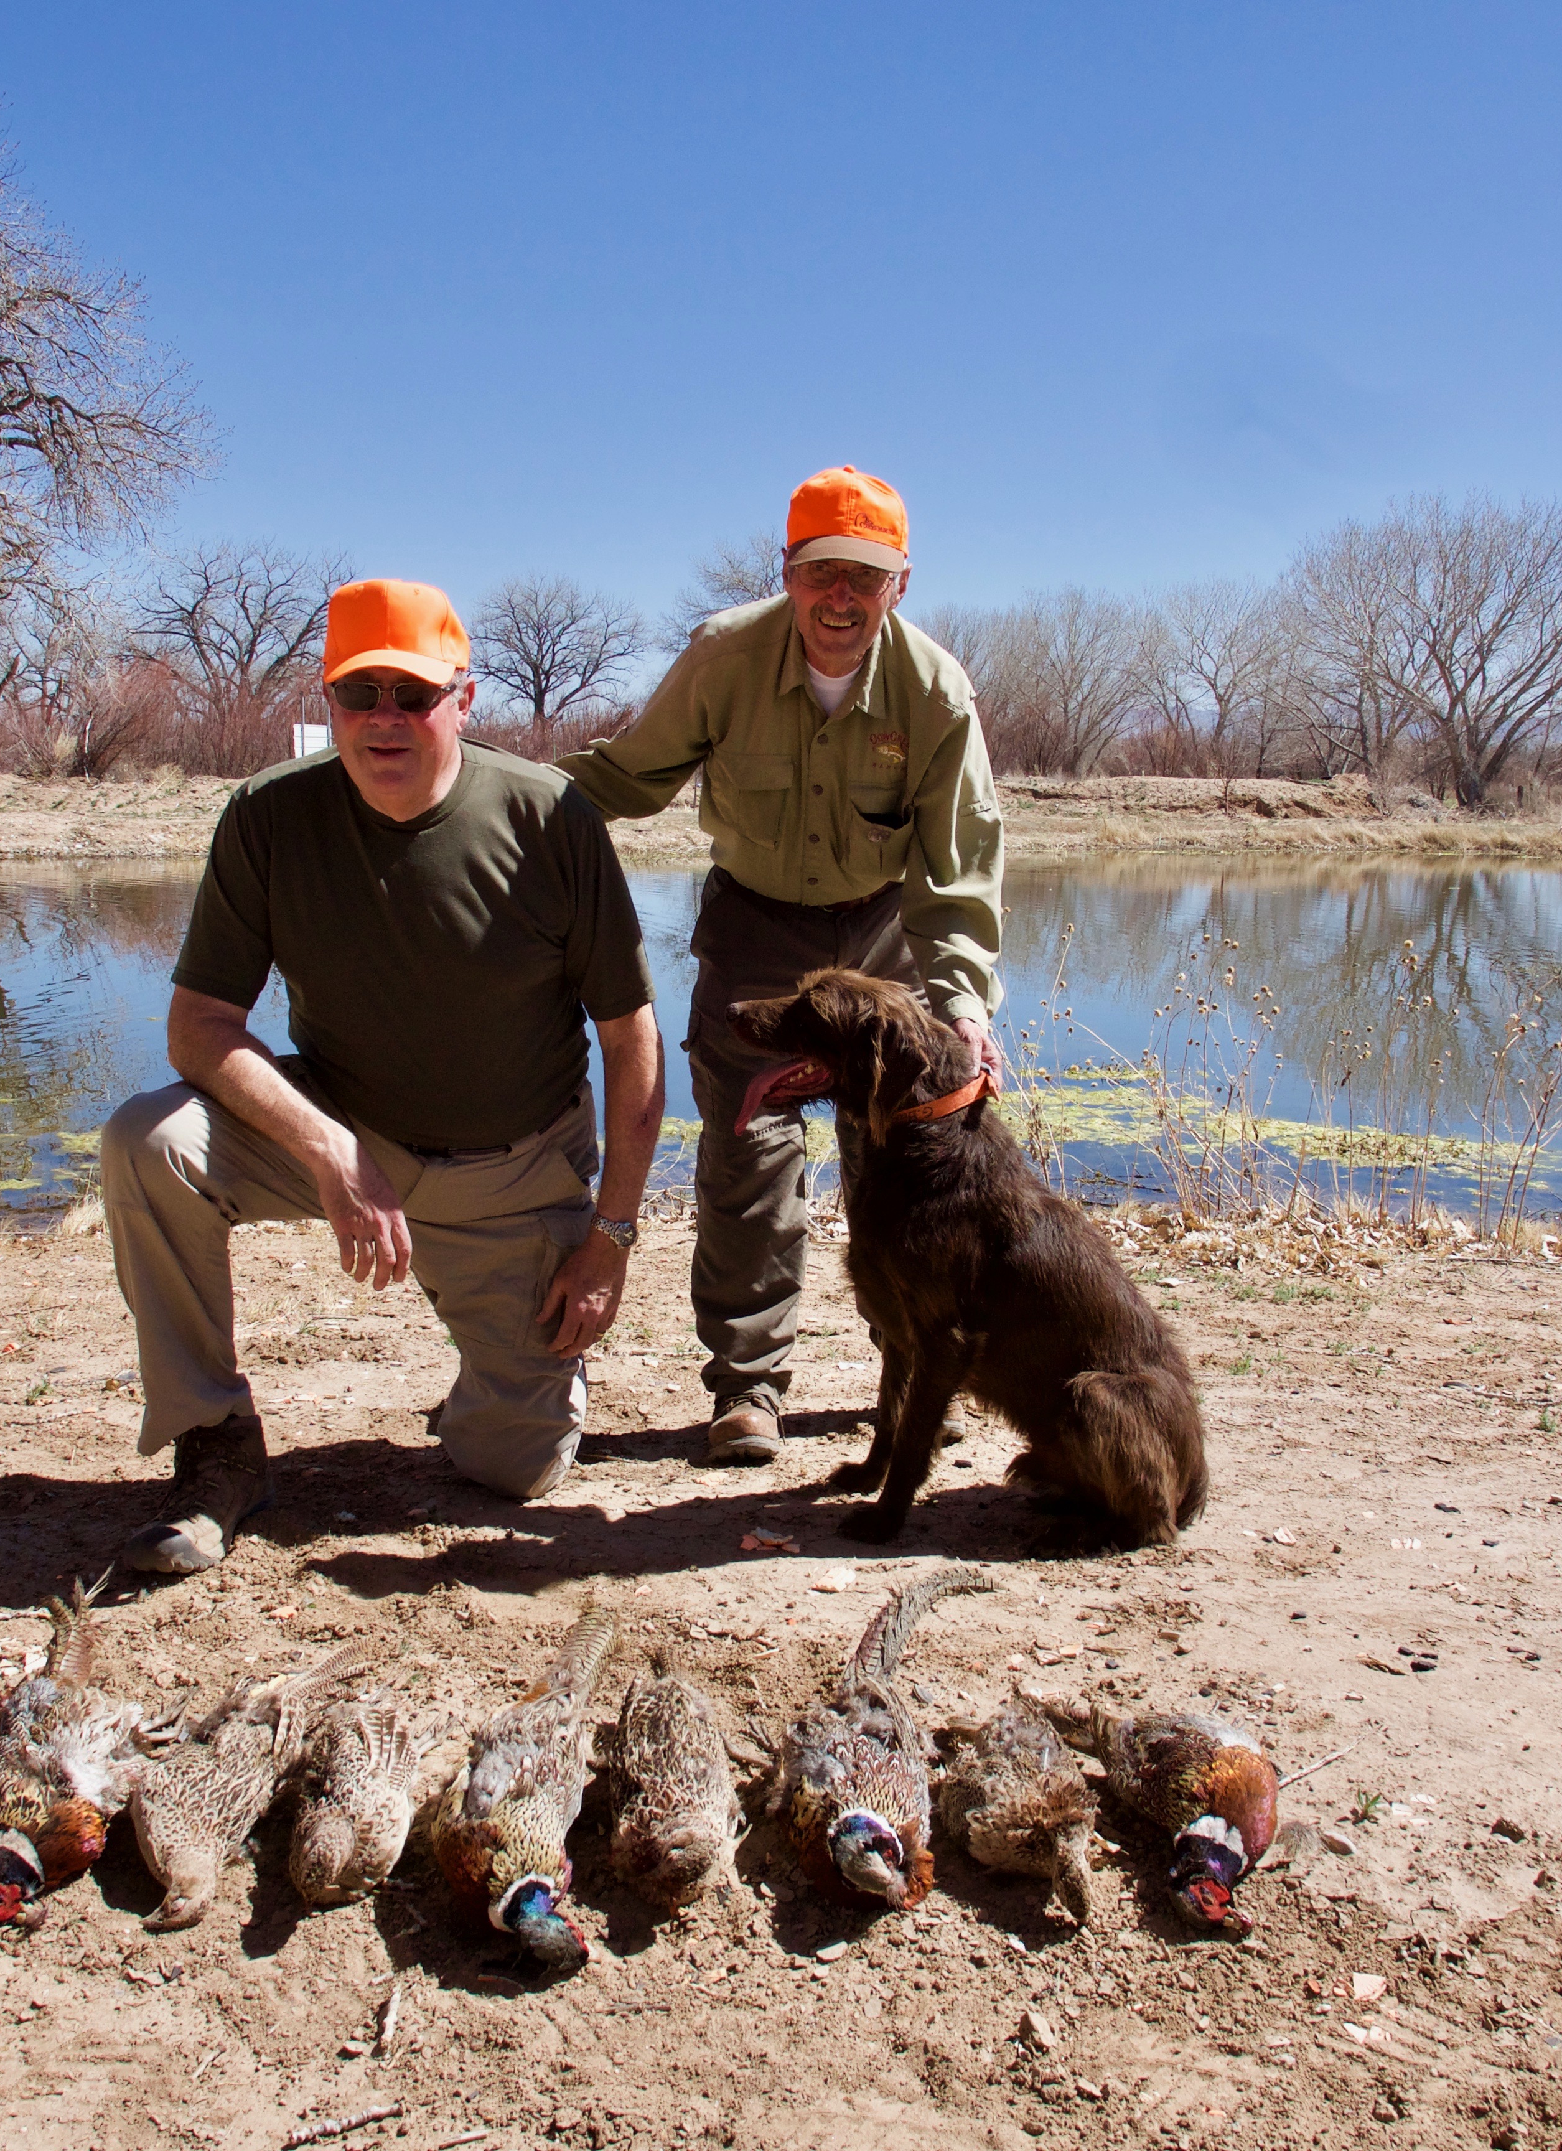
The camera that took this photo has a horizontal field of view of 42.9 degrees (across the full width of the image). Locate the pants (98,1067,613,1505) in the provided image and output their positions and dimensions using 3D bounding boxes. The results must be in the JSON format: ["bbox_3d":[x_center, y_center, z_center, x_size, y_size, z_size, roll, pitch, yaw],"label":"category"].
[{"bbox_3d":[-0.565,0.272,2.787,0.630,0.630,0.580,1,9,5],"label":"pants"}]

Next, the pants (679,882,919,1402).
[{"bbox_3d":[0.052,0.104,3.055,0.420,0.842,0.340,0,9,0],"label":"pants"}]

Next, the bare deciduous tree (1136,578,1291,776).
[{"bbox_3d":[12.039,-11.042,55.962,4.430,5.820,4.300,0,9,0],"label":"bare deciduous tree"}]

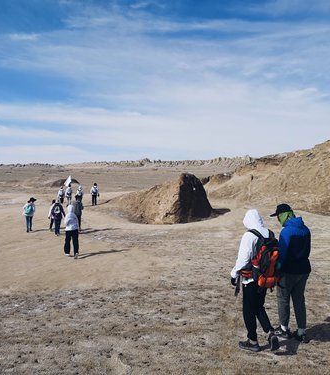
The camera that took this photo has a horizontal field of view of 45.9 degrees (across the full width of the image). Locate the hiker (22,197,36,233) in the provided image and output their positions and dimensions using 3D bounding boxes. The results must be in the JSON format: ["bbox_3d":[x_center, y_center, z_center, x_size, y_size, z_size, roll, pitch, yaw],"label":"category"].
[{"bbox_3d":[-6.446,1.314,18.497,0.560,1.660,0.500,0,3,3],"label":"hiker"}]

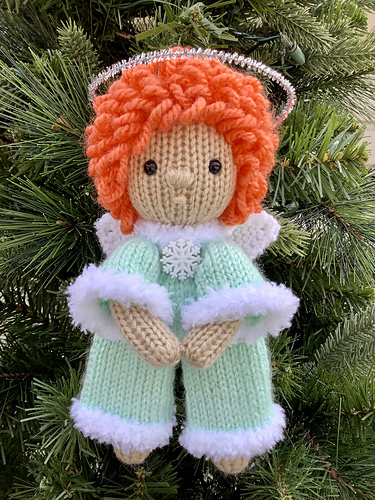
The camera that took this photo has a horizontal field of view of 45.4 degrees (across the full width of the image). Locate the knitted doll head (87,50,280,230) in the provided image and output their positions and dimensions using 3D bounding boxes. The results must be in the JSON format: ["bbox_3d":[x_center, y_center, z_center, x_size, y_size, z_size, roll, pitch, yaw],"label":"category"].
[{"bbox_3d":[-0.003,-0.061,0.250,0.104,0.098,0.085,0,6,3],"label":"knitted doll head"}]

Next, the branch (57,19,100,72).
[{"bbox_3d":[-0.077,-0.144,0.315,0.031,0.038,0.040,1,6,9],"label":"branch"}]

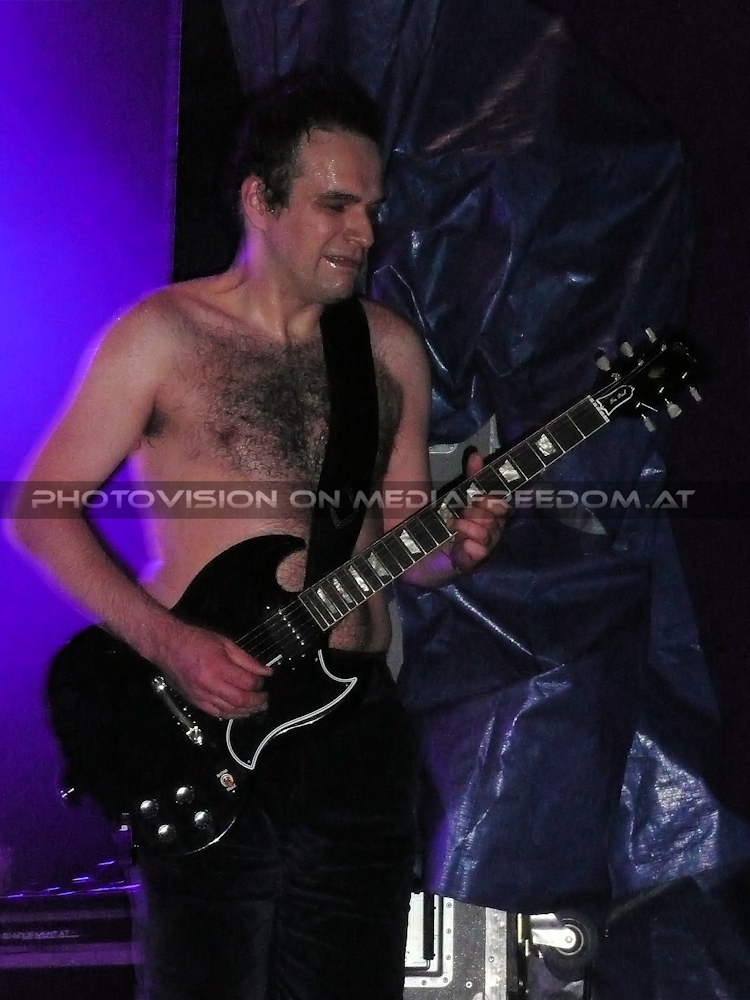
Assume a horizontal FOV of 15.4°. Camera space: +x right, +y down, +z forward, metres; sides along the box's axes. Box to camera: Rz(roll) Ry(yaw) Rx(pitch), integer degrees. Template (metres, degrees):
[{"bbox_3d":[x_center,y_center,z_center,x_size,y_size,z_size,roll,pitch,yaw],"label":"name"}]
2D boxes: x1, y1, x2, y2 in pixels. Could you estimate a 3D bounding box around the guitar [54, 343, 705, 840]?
[{"bbox_3d":[0.020,0.088,3.662,1.005,0.335,0.070,-35,-19,0],"label":"guitar"}]

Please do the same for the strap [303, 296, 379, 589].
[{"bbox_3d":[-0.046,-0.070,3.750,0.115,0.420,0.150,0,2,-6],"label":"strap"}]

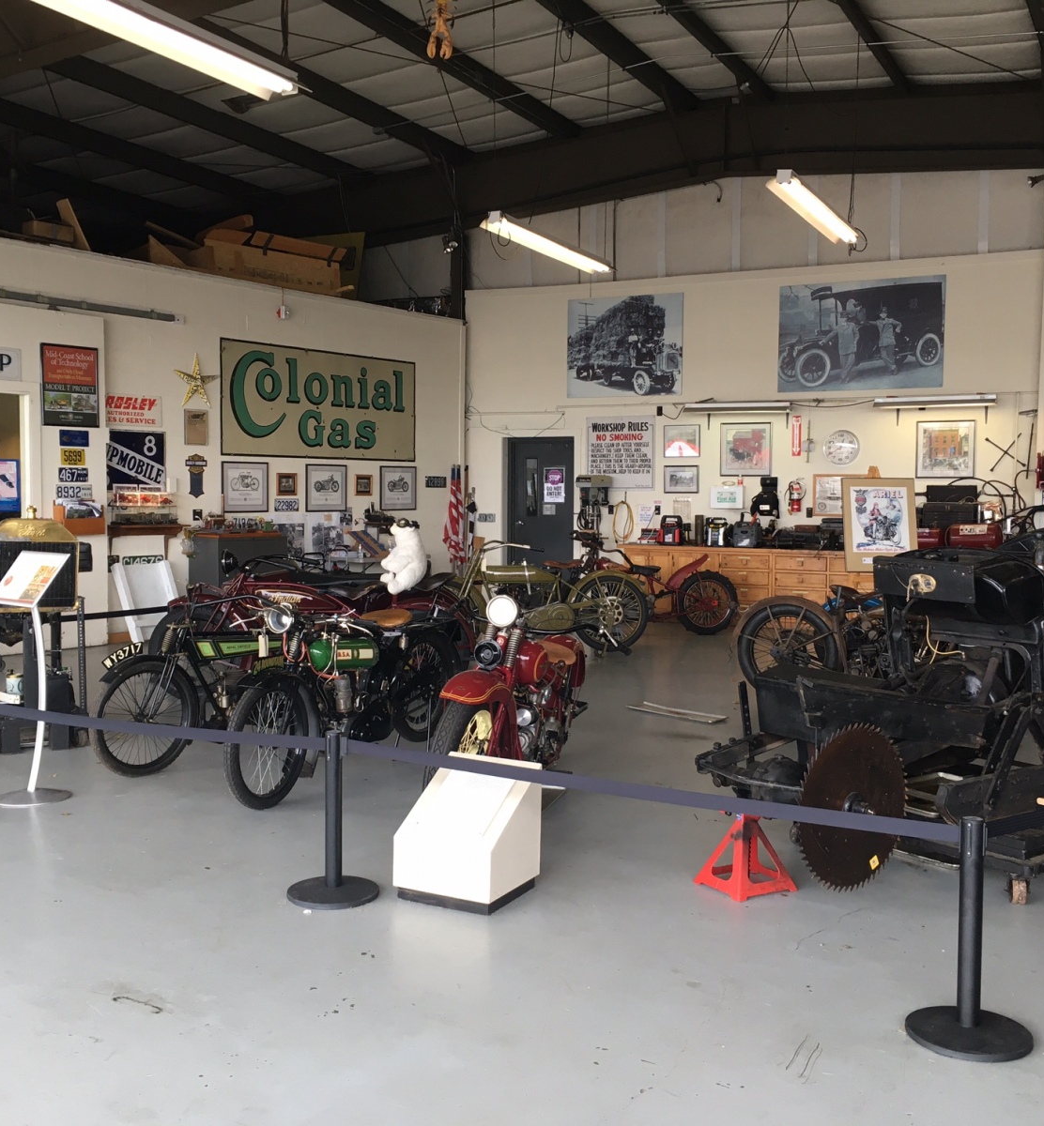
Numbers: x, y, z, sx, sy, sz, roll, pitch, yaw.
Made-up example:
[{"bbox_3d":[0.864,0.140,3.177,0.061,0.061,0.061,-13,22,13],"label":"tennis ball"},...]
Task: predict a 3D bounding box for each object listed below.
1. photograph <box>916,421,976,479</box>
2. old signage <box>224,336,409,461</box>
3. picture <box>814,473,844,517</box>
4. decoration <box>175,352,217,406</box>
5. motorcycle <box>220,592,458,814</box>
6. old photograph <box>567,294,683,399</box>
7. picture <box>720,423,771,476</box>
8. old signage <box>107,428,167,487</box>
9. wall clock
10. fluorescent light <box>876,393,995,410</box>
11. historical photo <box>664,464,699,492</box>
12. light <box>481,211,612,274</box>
[{"bbox_3d":[4.659,-1.246,13.845,0.605,0.630,0.030,2,4,26],"label":"photograph"},{"bbox_3d":[-2.225,-1.803,14.377,0.030,1.215,3.050,3,4,36],"label":"old signage"},{"bbox_3d":[3.529,-0.739,13.787,0.663,0.458,0.025,2,4,27],"label":"picture"},{"bbox_3d":[-3.252,-1.810,12.514,0.080,0.535,0.545,3,4,37],"label":"decoration"},{"bbox_3d":[-0.856,0.633,6.491,0.700,0.970,2.060,2,4,25],"label":"motorcycle"},{"bbox_3d":[1.273,-2.667,15.457,1.510,1.220,0.025,2,4,26],"label":"old photograph"},{"bbox_3d":[2.642,-1.339,14.838,0.607,0.625,0.030,2,4,26],"label":"picture"},{"bbox_3d":[-3.813,-0.984,12.221,0.020,0.610,0.914,3,4,36],"label":"old signage"},{"bbox_3d":[3.506,-1.260,13.757,0.401,0.395,0.050,2,4,27],"label":"wall clock"},{"bbox_3d":[4.339,-1.675,13.197,1.222,0.115,0.180,2,4,27],"label":"fluorescent light"},{"bbox_3d":[1.923,-1.001,15.120,0.449,0.334,0.030,2,4,28],"label":"historical photo"},{"bbox_3d":[0.310,-2.989,11.814,0.290,0.140,2.440,2,4,26],"label":"light"}]

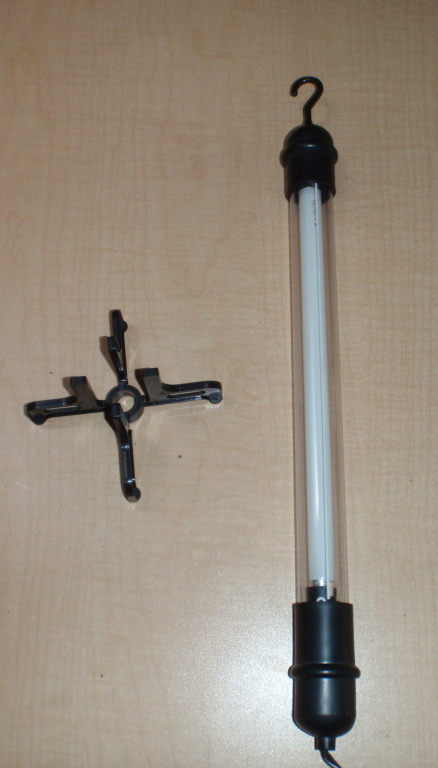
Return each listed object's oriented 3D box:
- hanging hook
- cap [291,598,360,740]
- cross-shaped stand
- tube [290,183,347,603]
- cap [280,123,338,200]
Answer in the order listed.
[{"bbox_3d":[0.067,-0.216,0.633,0.025,0.006,0.047,1,69,0],"label":"hanging hook"},{"bbox_3d":[0.062,0.168,0.489,0.043,0.043,0.076,1,69,0],"label":"cap"},{"bbox_3d":[-0.063,0.006,0.541,0.131,0.060,0.131,-6,70,-2],"label":"cross-shaped stand"},{"bbox_3d":[0.065,-0.002,0.553,0.033,0.033,0.296,1,69,0],"label":"tube"},{"bbox_3d":[0.067,-0.163,0.614,0.043,0.043,0.061,1,69,0],"label":"cap"}]

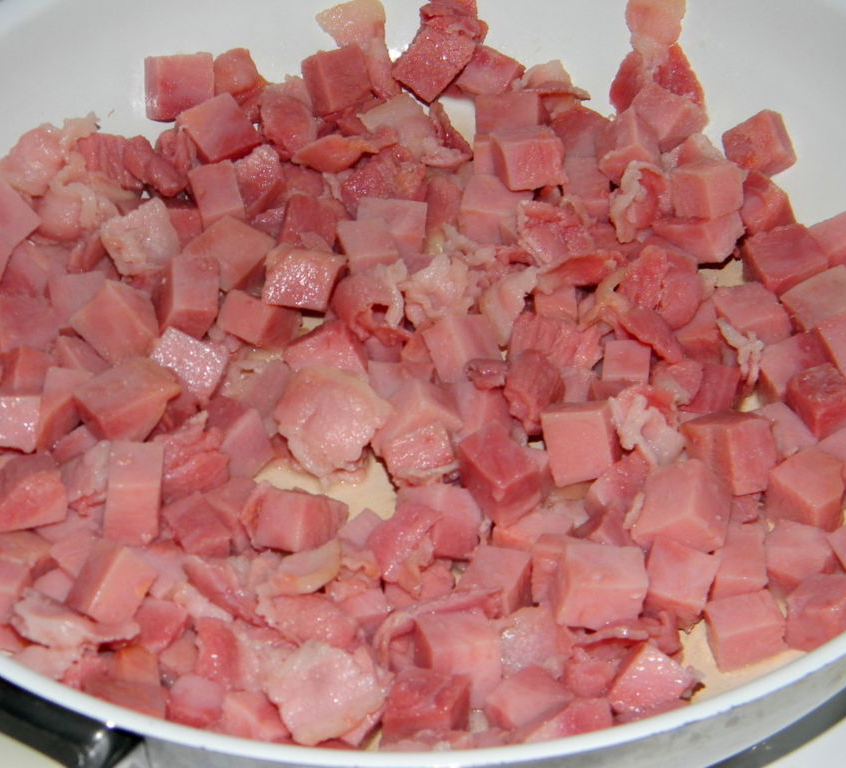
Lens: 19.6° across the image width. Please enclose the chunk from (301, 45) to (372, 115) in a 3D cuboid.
[{"bbox_3d":[-0.021,-0.075,0.603,0.011,0.013,0.013,-16,5,-18],"label":"chunk"}]

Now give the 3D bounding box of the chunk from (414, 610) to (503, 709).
[{"bbox_3d":[0.008,0.055,0.494,0.015,0.013,0.014,-4,24,-10],"label":"chunk"}]

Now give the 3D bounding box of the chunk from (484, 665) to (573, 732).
[{"bbox_3d":[0.021,0.065,0.485,0.013,0.010,0.011,-30,48,-25],"label":"chunk"}]

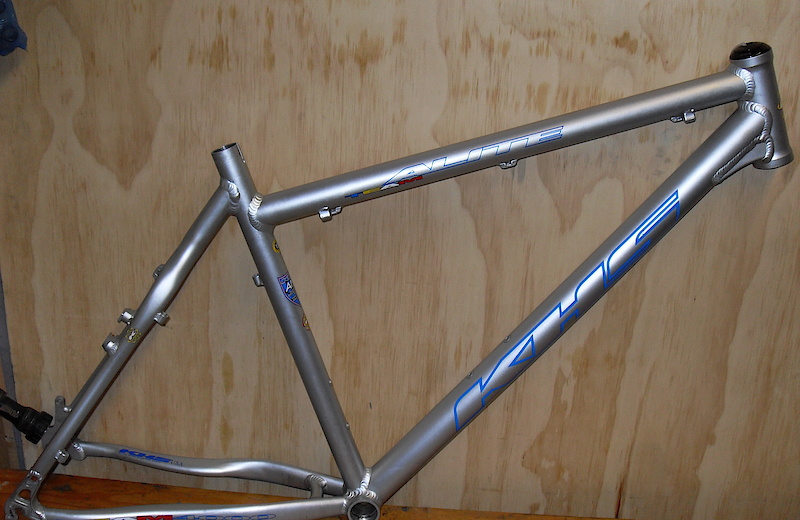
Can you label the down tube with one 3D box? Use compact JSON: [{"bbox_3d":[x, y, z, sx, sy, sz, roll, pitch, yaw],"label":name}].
[{"bbox_3d":[0.183,0.070,1.029,0.047,0.647,0.046,40,14,-14],"label":"down tube"}]

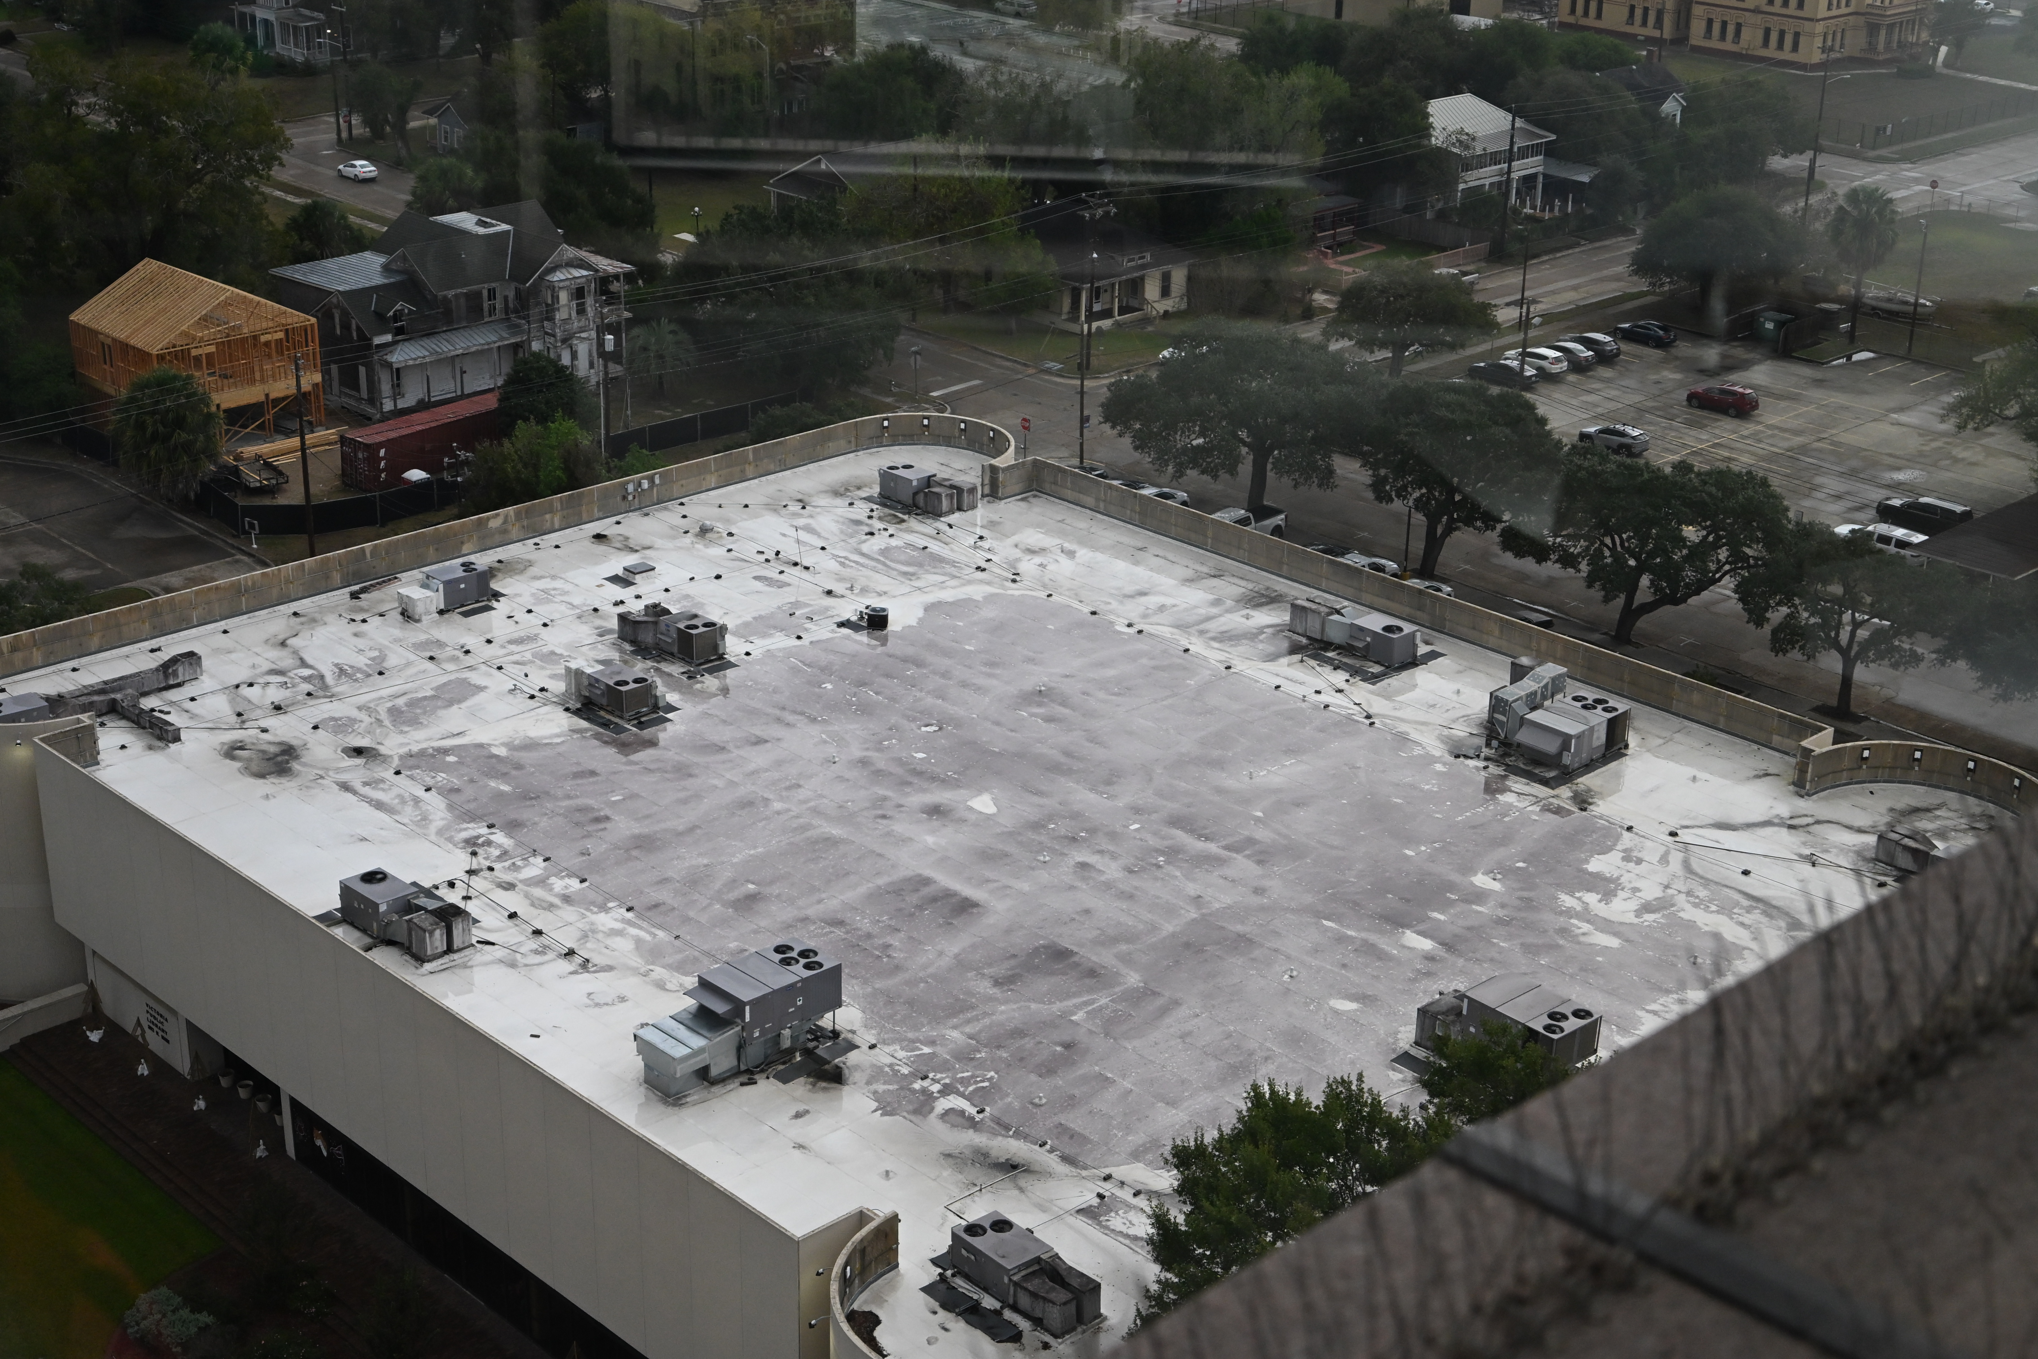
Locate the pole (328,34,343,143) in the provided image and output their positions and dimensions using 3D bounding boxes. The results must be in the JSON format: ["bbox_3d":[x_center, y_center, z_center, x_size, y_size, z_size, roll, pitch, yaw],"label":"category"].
[{"bbox_3d":[-58.356,-50.720,241.745,0.500,9.500,0.500,1,22,0],"label":"pole"}]

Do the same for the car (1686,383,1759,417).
[{"bbox_3d":[44.888,-18.006,180.901,1.870,1.700,4.600,-19,30,-40],"label":"car"}]

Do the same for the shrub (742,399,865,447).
[{"bbox_3d":[-13.125,-16.039,174.540,6.600,1.800,2.500,-19,30,-40],"label":"shrub"}]

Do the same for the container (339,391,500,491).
[{"bbox_3d":[-32.588,-13.584,160.280,2.440,2.800,12.190,19,28,36],"label":"container"}]

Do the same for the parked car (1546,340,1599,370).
[{"bbox_3d":[36.792,-22.134,192.030,1.830,1.460,4.700,-19,30,-40],"label":"parked car"}]

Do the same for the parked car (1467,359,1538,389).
[{"bbox_3d":[31.595,-19.994,184.249,1.840,1.460,4.850,-19,30,-40],"label":"parked car"}]

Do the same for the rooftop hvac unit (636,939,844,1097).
[{"bbox_3d":[-8.138,9.836,82.407,5.950,2.320,2.280,-19,30,-40],"label":"rooftop hvac unit"}]

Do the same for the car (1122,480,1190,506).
[{"bbox_3d":[7.431,-9.780,158.438,4.750,1.450,1.830,-19,30,-40],"label":"car"}]

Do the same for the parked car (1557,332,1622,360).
[{"bbox_3d":[38.631,-22.770,192.059,1.850,1.650,4.600,-19,30,-40],"label":"parked car"}]

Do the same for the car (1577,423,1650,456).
[{"bbox_3d":[36.595,-14.754,174.016,1.820,1.580,4.400,-19,30,-40],"label":"car"}]

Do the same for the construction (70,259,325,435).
[{"bbox_3d":[-50.115,-20.073,172.603,10.600,9.400,10.400,-19,30,-40],"label":"construction"}]

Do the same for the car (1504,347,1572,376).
[{"bbox_3d":[34.050,-21.085,186.725,1.840,1.670,4.600,-19,30,-40],"label":"car"}]

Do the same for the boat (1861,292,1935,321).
[{"bbox_3d":[63.422,-27.015,204.356,5.600,1.900,2.000,18,28,36],"label":"boat"}]

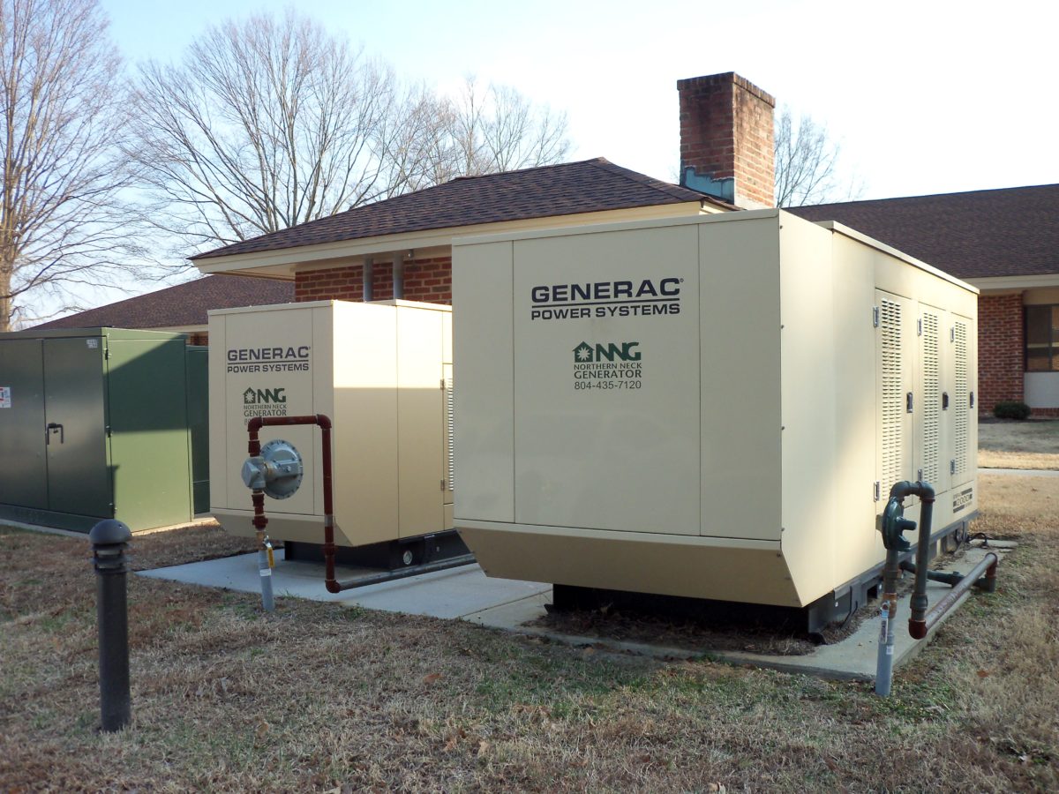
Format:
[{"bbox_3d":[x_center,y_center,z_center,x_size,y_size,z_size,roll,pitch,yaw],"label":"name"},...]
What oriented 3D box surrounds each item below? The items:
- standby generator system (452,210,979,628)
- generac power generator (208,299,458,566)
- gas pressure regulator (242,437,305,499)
[{"bbox_3d":[1.470,0.111,6.196,1.530,1.798,4.376,0,0,32],"label":"standby generator system"},{"bbox_3d":[-0.879,0.231,7.450,1.070,1.681,2.650,0,0,32],"label":"generac power generator"},{"bbox_3d":[-1.377,0.385,5.560,0.260,0.320,0.370,0,0,43],"label":"gas pressure regulator"}]

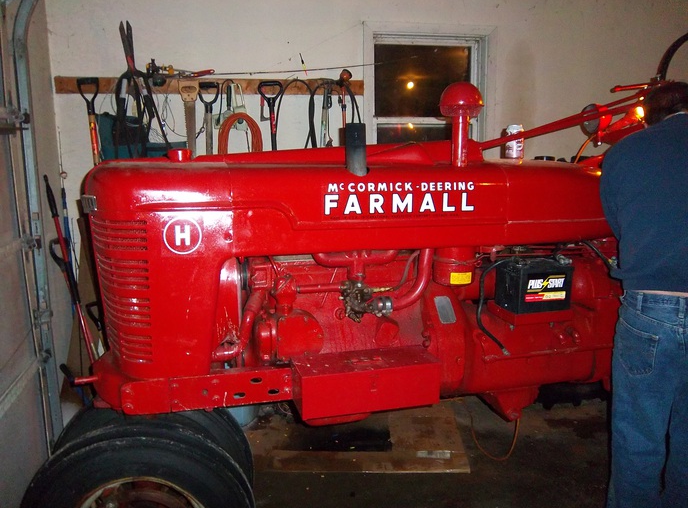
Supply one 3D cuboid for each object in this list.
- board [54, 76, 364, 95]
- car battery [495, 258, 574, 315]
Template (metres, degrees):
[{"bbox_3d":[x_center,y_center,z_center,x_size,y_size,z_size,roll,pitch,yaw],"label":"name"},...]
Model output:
[{"bbox_3d":[-0.752,-0.979,3.264,1.765,0.089,0.028,-2,9,-8],"label":"board"},{"bbox_3d":[0.673,0.104,1.983,0.208,0.187,0.167,-3,10,-15],"label":"car battery"}]

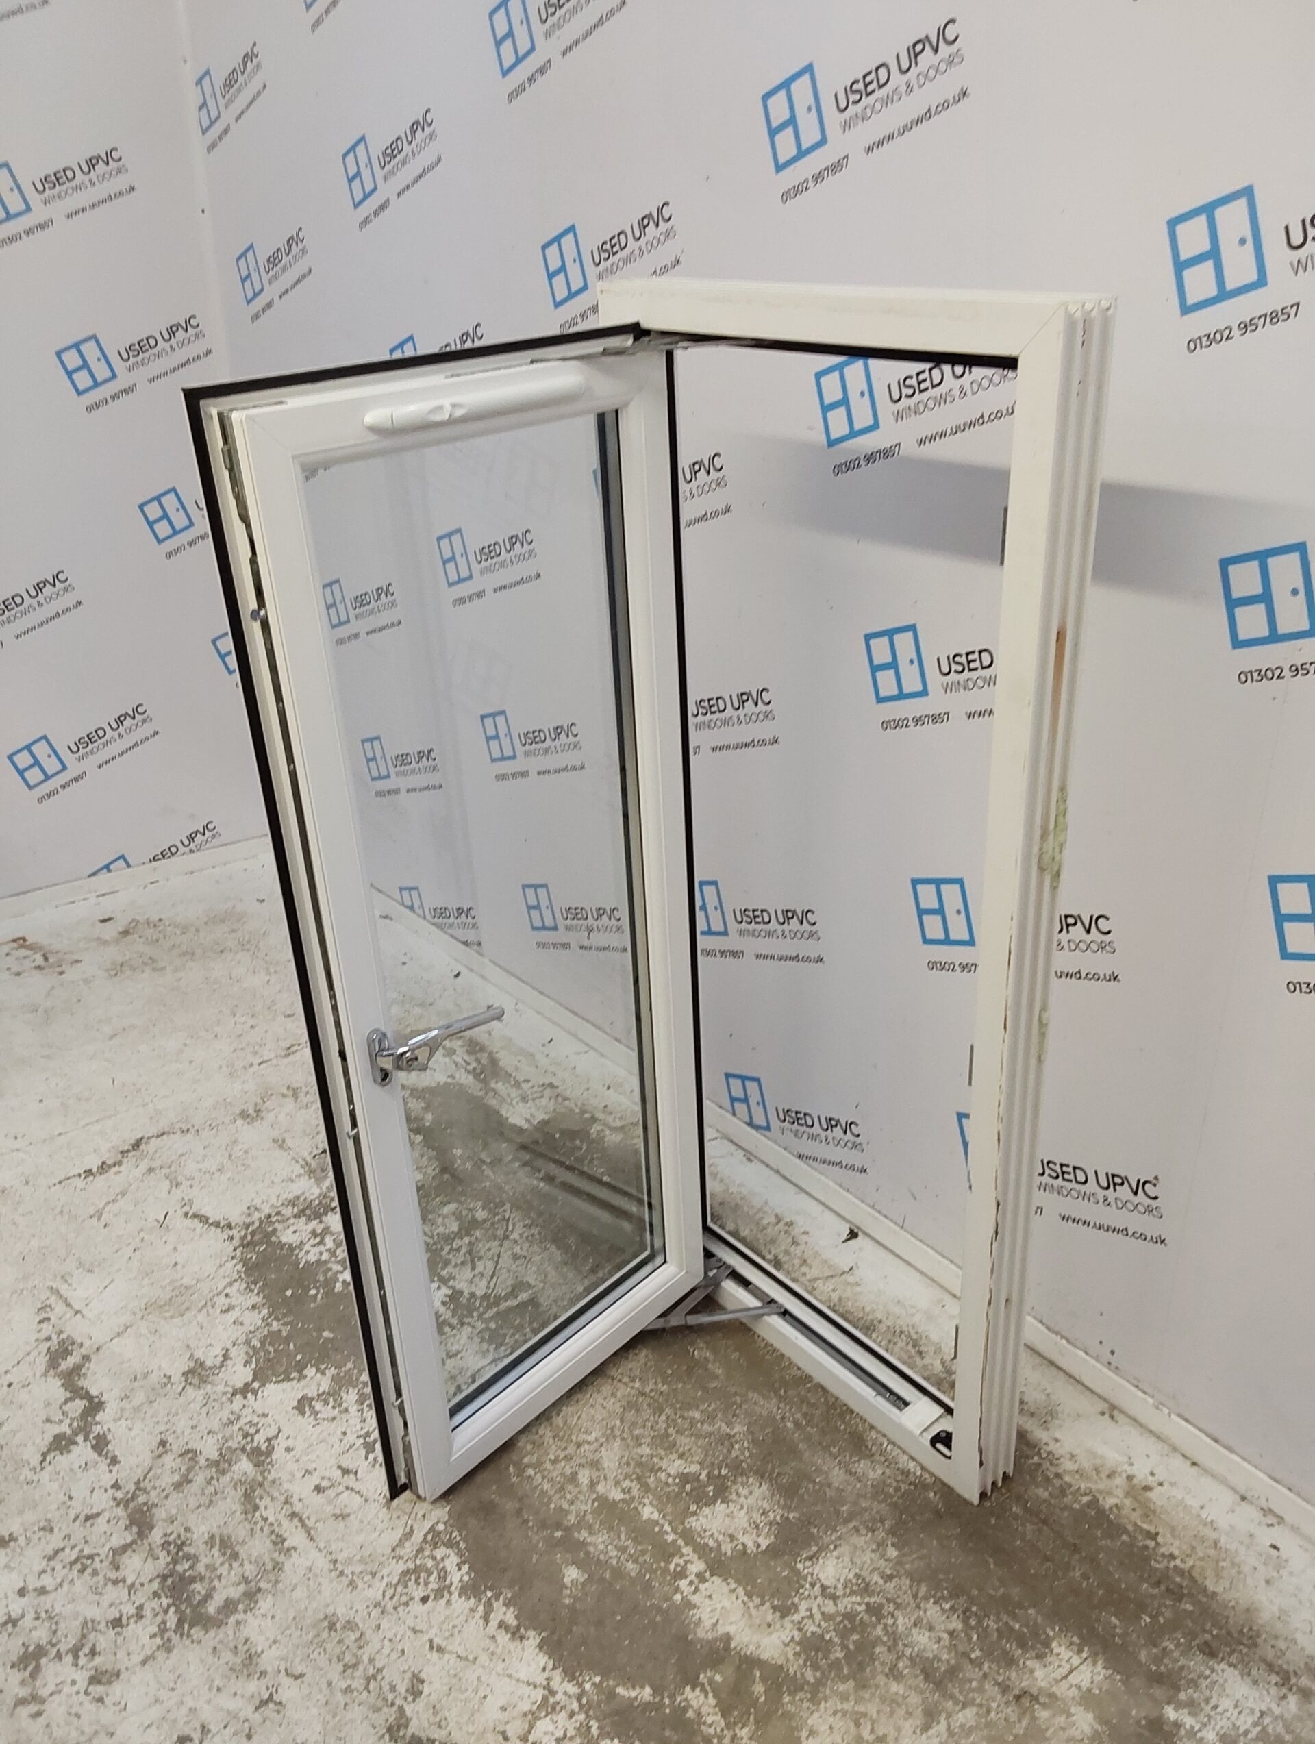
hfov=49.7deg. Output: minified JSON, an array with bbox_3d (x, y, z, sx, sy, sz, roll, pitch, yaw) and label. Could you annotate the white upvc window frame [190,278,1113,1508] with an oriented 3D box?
[{"bbox_3d":[-0.017,0.139,1.467,0.595,1.330,0.587,-23,32,-34],"label":"white upvc window frame"}]

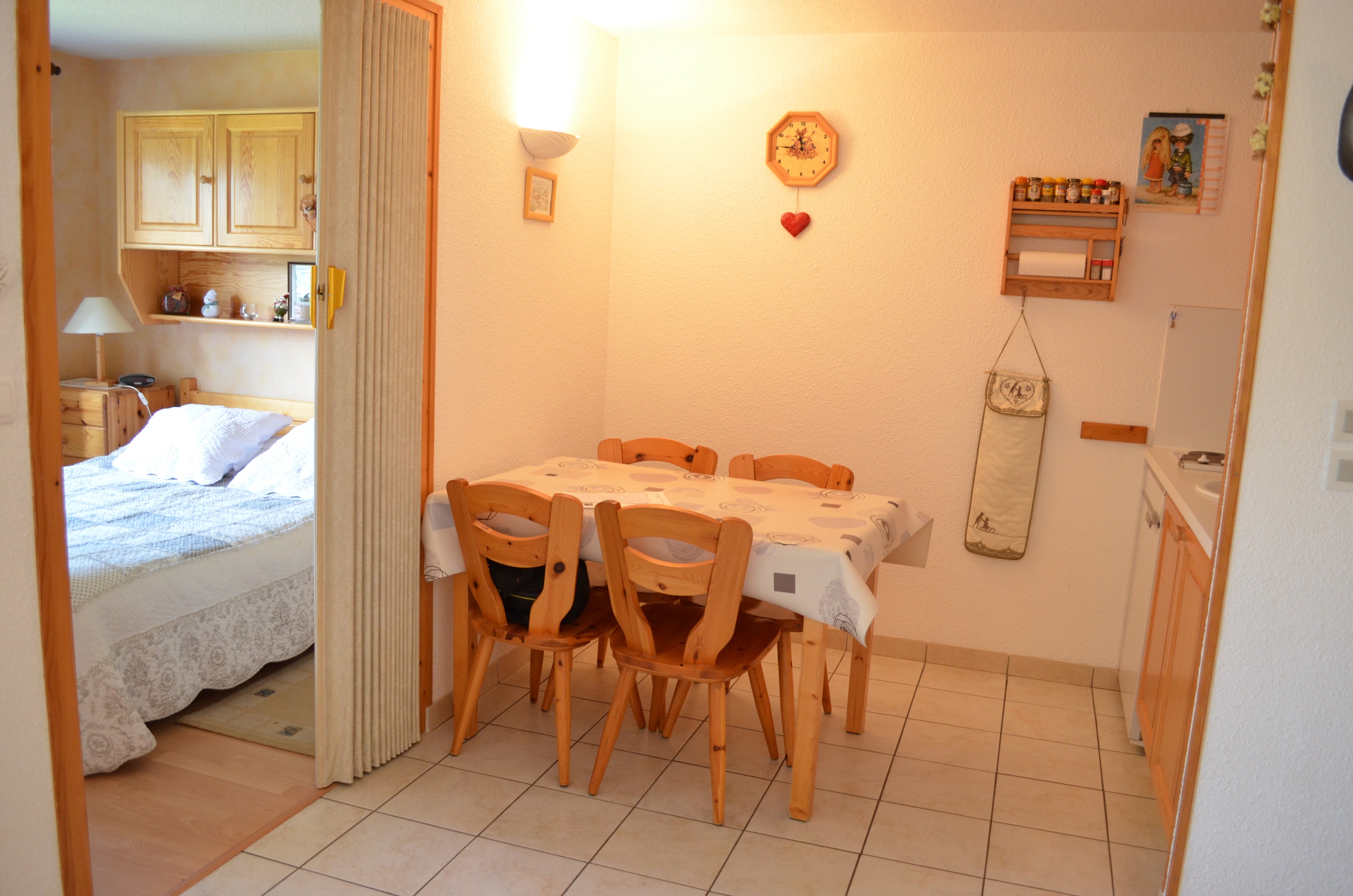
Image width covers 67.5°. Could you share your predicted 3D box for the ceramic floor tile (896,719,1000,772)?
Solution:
[{"bbox_3d":[0.847,0.926,3.151,0.300,0.010,0.300,5,9,19],"label":"ceramic floor tile"}]

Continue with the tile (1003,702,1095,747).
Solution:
[{"bbox_3d":[1.224,0.909,3.324,0.299,0.010,0.303,5,9,19],"label":"tile"}]

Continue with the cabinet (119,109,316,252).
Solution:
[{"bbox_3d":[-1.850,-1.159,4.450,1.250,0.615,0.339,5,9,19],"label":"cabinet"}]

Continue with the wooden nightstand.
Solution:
[{"bbox_3d":[-2.683,0.105,4.843,0.377,0.809,0.380,5,9,19],"label":"wooden nightstand"}]

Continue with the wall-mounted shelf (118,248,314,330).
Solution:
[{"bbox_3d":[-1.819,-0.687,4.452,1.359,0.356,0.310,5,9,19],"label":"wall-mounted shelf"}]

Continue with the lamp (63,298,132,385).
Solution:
[{"bbox_3d":[-2.723,-0.491,4.760,0.295,0.420,0.295,5,9,19],"label":"lamp"}]

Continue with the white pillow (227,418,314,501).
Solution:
[{"bbox_3d":[-1.425,0.046,4.168,0.640,0.180,0.580,5,34,19],"label":"white pillow"}]

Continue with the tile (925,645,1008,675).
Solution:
[{"bbox_3d":[1.089,0.795,3.794,0.299,0.079,0.010,5,9,19],"label":"tile"}]

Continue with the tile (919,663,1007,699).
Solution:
[{"bbox_3d":[1.040,0.849,3.673,0.300,0.010,0.259,5,9,19],"label":"tile"}]

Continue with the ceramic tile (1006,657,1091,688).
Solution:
[{"bbox_3d":[1.365,0.817,3.699,0.299,0.079,0.010,5,9,19],"label":"ceramic tile"}]

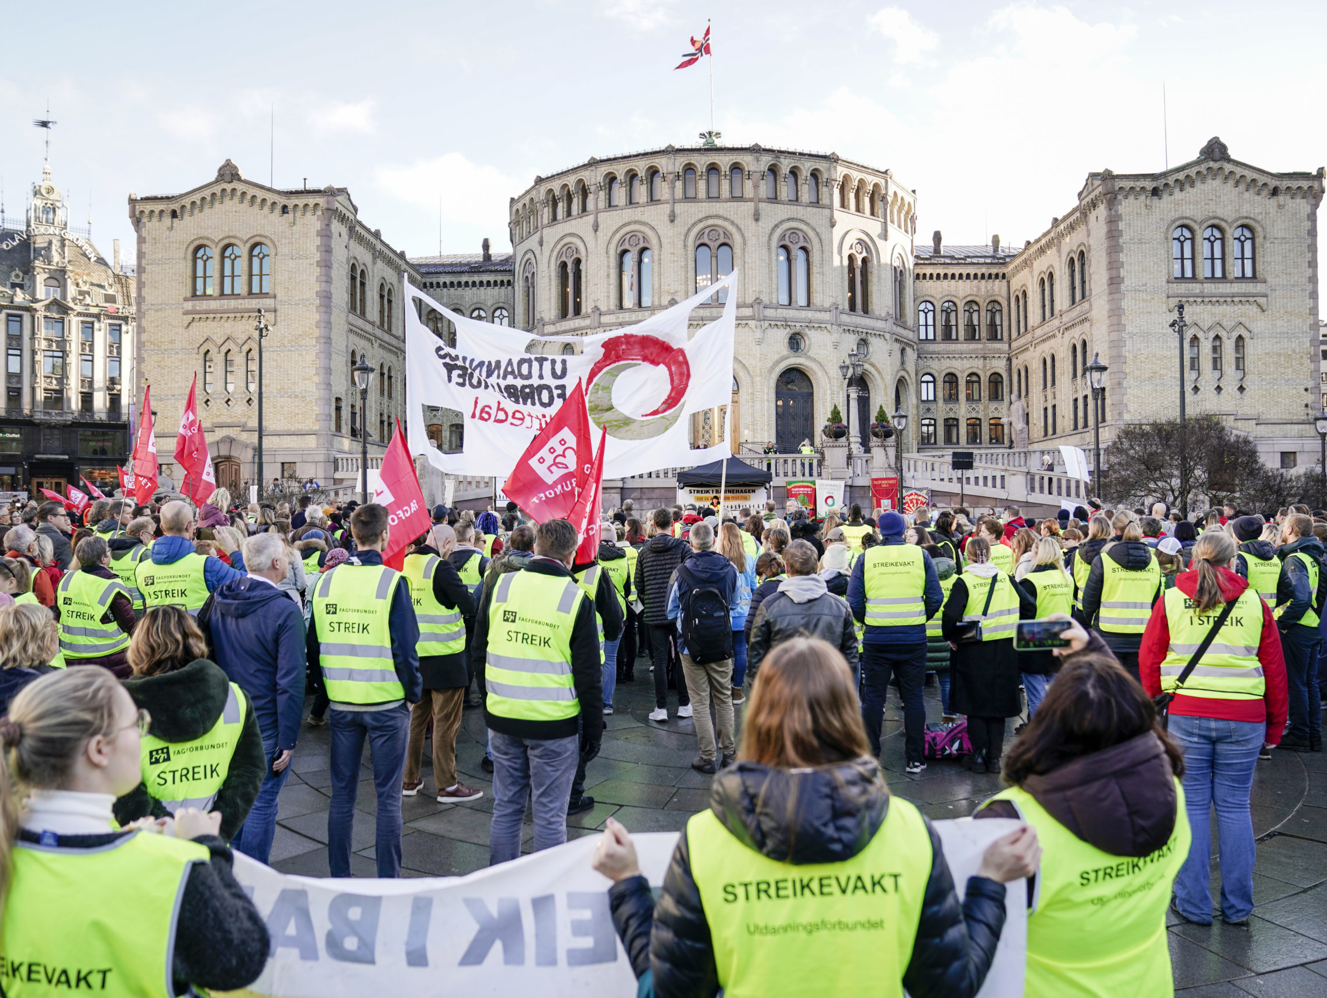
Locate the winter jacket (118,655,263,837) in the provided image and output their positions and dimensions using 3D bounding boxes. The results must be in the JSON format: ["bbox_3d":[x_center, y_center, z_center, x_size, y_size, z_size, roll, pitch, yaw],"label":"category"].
[{"bbox_3d":[-1.464,0.824,3.080,0.490,0.680,0.350,0,-1,-18],"label":"winter jacket"}]

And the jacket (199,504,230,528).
[{"bbox_3d":[-3.865,0.287,8.600,0.420,0.550,0.320,-1,-1,35],"label":"jacket"}]

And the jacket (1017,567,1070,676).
[{"bbox_3d":[2.908,0.930,7.600,0.440,0.840,0.300,0,-1,-6],"label":"jacket"}]

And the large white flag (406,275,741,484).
[{"bbox_3d":[-0.830,-1.077,8.800,2.920,1.820,0.300,-1,-1,4],"label":"large white flag"}]

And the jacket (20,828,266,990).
[{"bbox_3d":[-0.840,0.770,1.450,0.560,0.680,0.420,-1,-1,14],"label":"jacket"}]

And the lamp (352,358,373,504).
[{"bbox_3d":[-6.440,-0.396,21.451,0.480,5.278,0.480,-1,-1,0],"label":"lamp"}]

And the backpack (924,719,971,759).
[{"bbox_3d":[2.117,1.784,7.450,0.420,0.300,0.250,-1,-1,5],"label":"backpack"}]

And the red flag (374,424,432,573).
[{"bbox_3d":[-1.631,-0.018,6.200,0.480,0.980,0.280,0,-1,10],"label":"red flag"}]

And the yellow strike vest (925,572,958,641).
[{"bbox_3d":[2.330,0.911,8.550,0.450,0.570,0.320,-1,-1,3],"label":"yellow strike vest"}]

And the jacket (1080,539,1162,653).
[{"bbox_3d":[2.921,0.614,6.350,0.540,0.720,0.340,-1,-1,0],"label":"jacket"}]

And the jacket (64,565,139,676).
[{"bbox_3d":[-3.849,0.850,6.791,0.570,0.800,0.400,-1,-1,21],"label":"jacket"}]

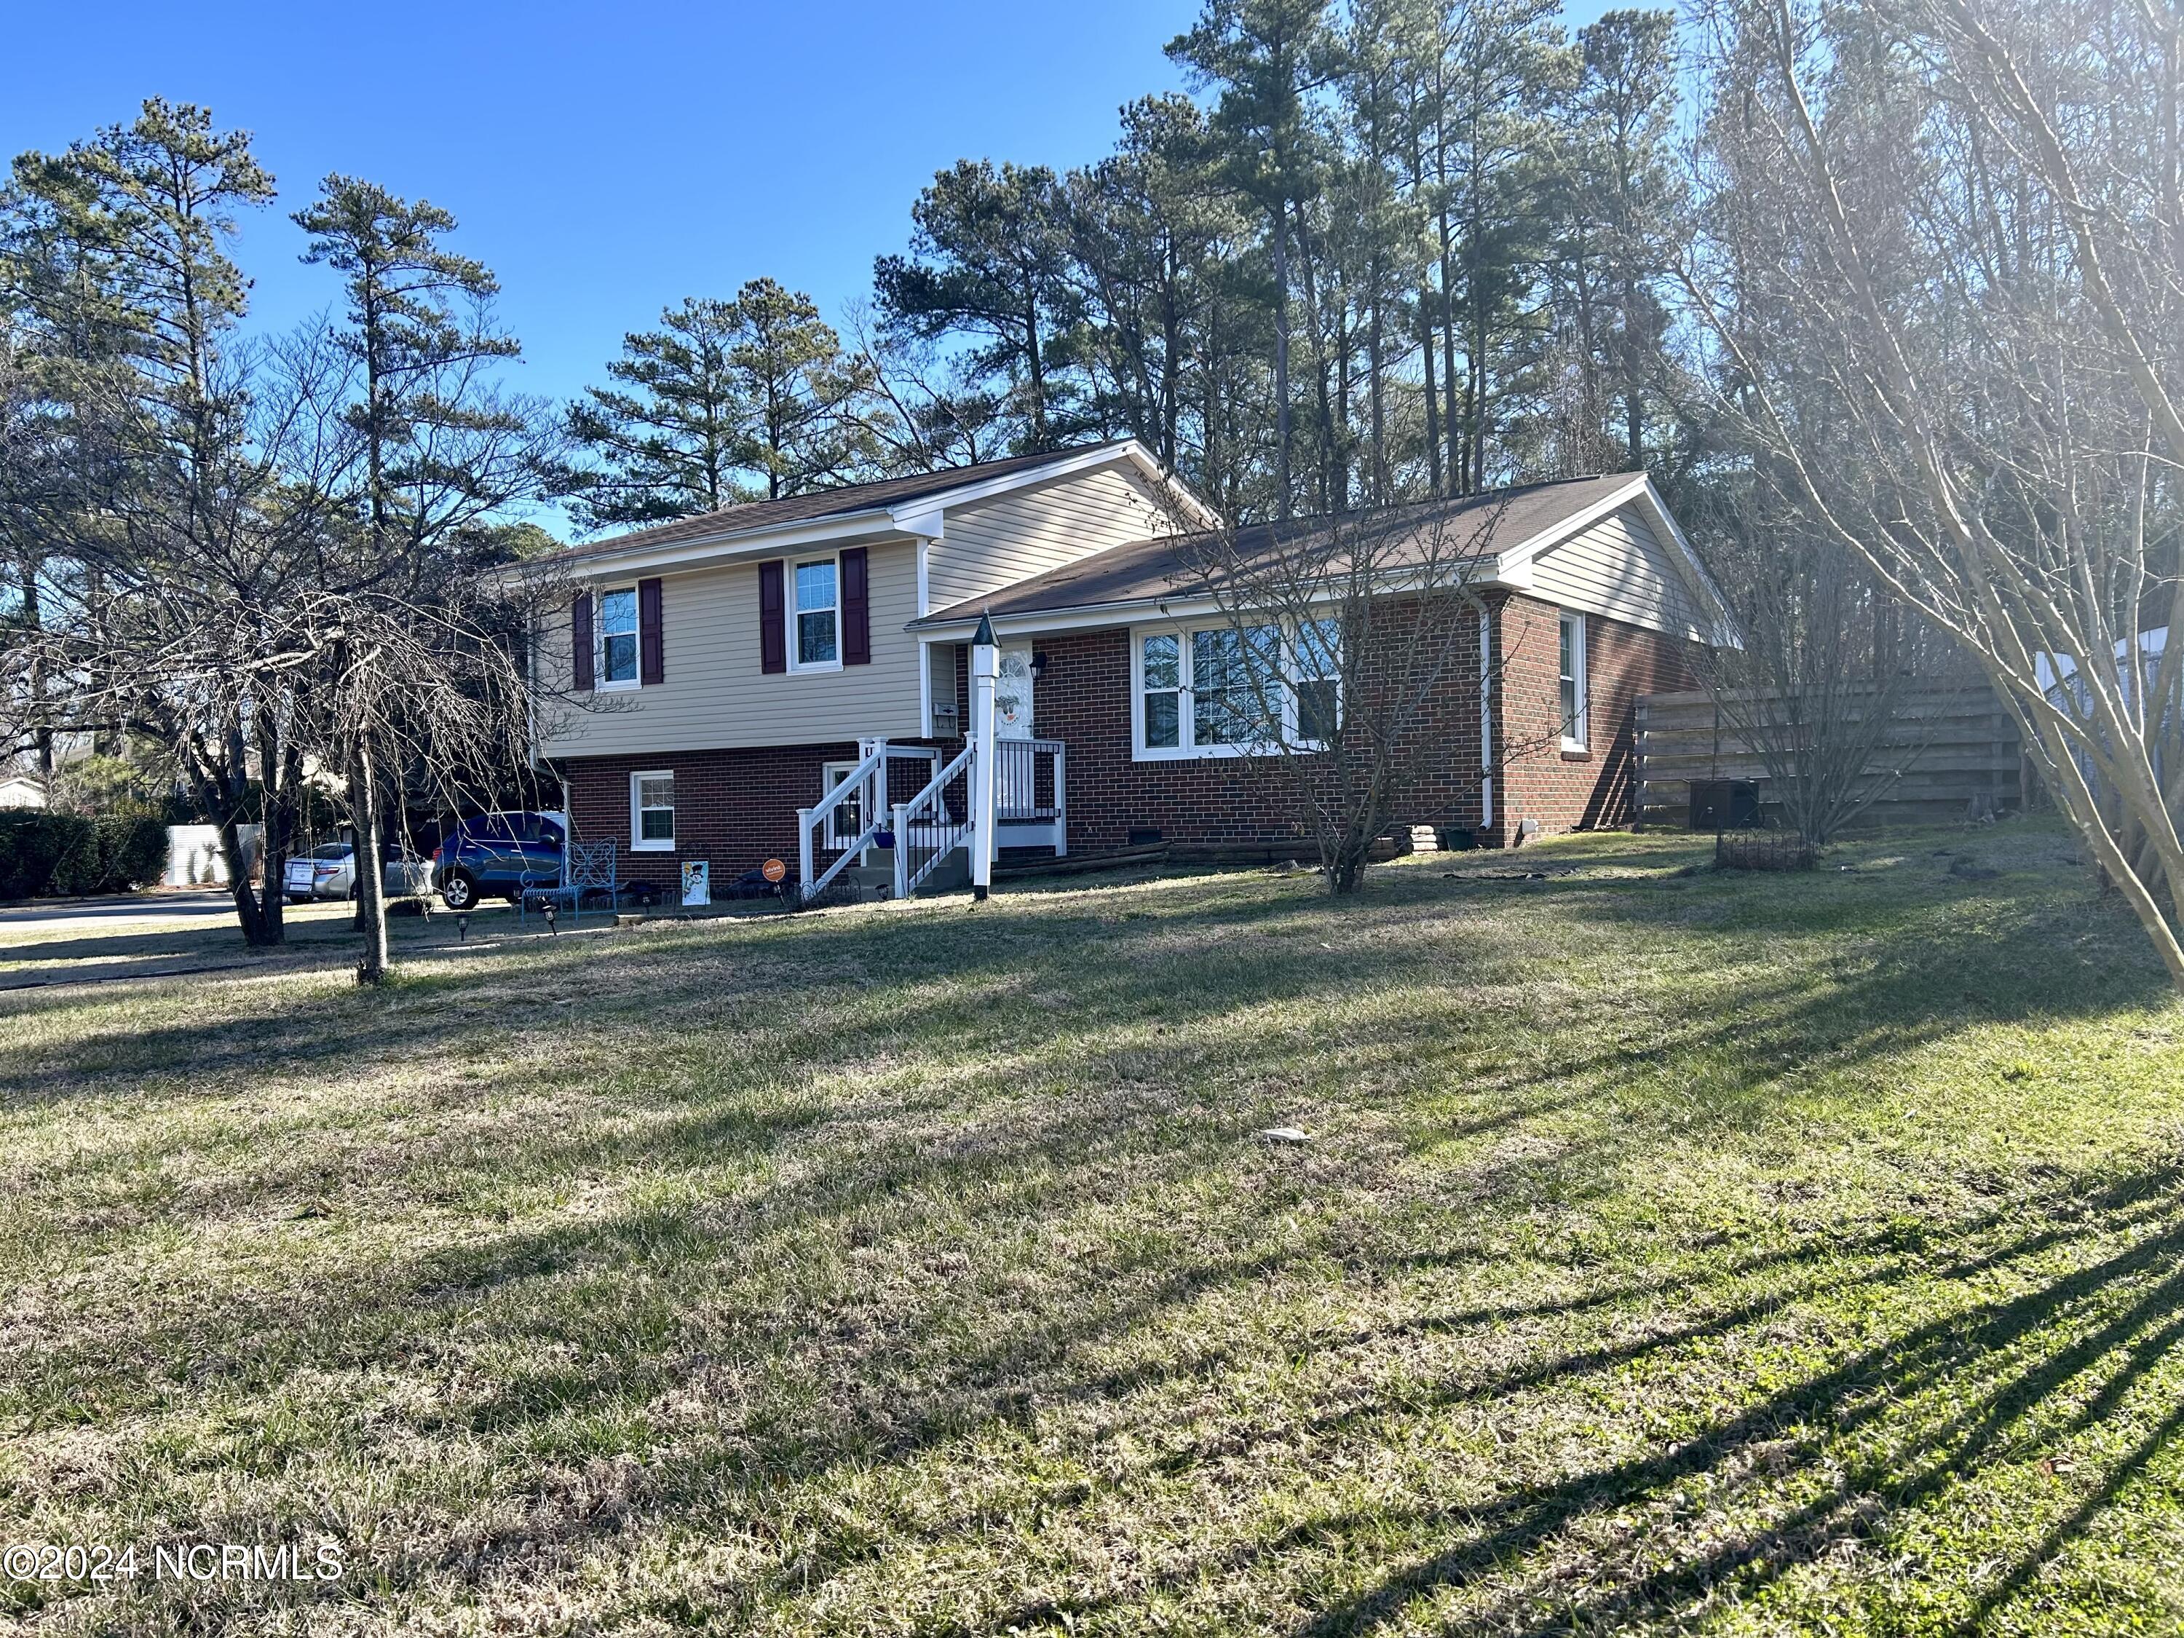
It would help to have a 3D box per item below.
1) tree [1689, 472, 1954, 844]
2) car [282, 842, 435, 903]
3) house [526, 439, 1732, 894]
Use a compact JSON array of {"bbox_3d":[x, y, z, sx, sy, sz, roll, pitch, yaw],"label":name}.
[{"bbox_3d":[5.870,-1.300,13.250,2.150,2.980,2.100,-1,0,0],"label":"tree"},{"bbox_3d":[-18.800,1.355,43.000,1.820,1.460,4.800,-1,0,18],"label":"car"},{"bbox_3d":[0.174,-2.094,22.764,14.750,6.300,10.100,-1,0,35],"label":"house"}]

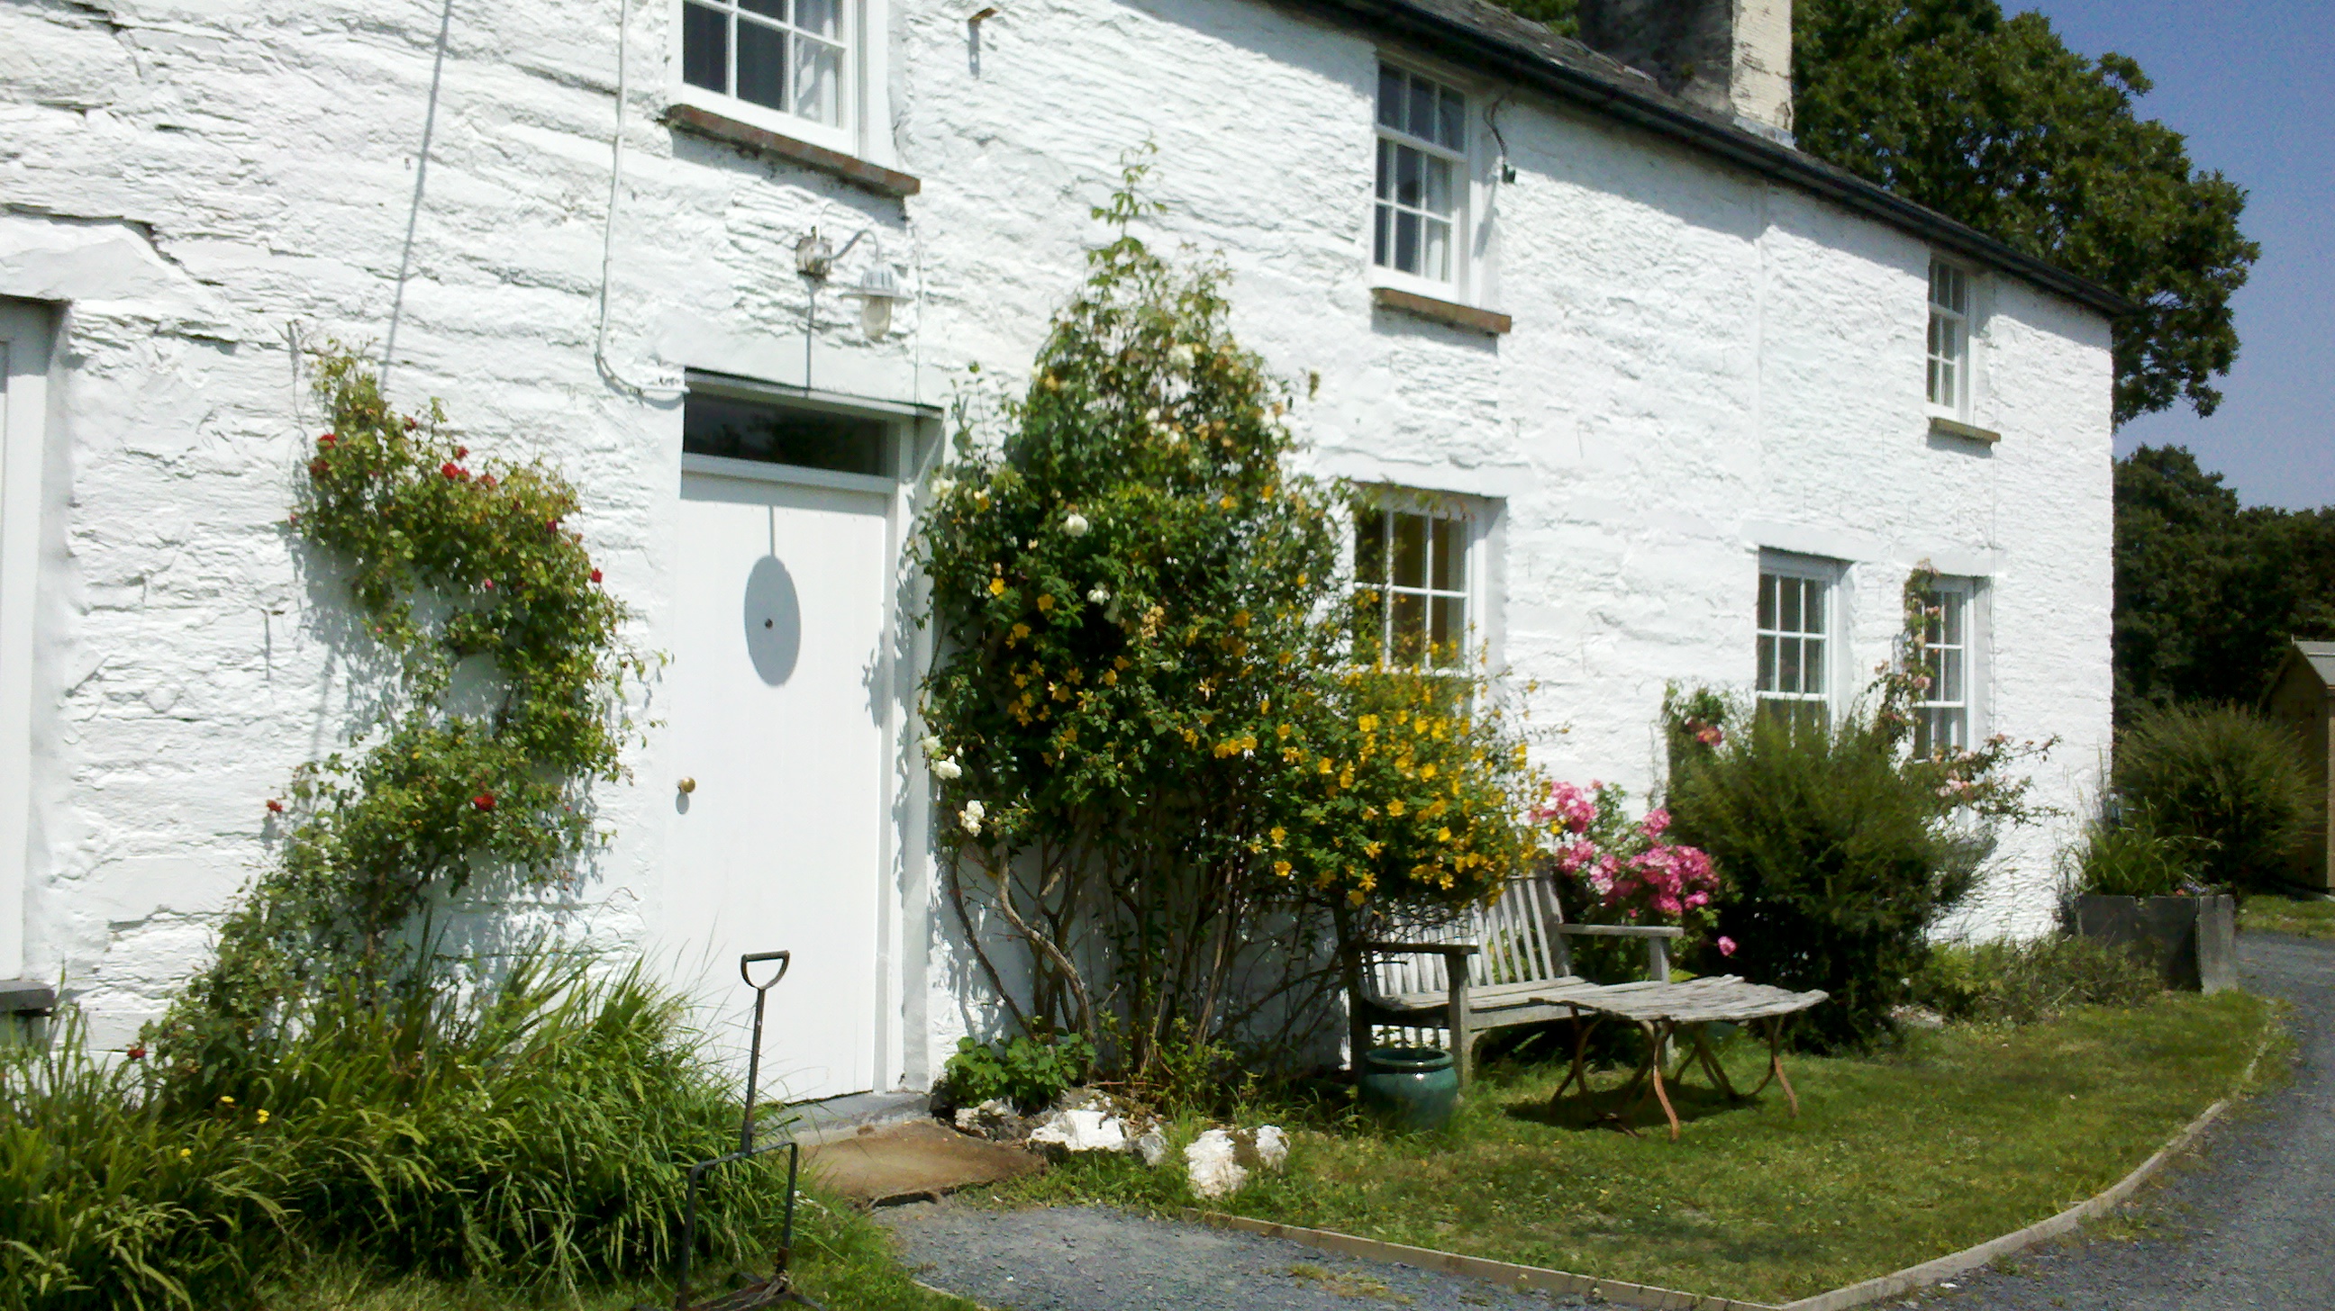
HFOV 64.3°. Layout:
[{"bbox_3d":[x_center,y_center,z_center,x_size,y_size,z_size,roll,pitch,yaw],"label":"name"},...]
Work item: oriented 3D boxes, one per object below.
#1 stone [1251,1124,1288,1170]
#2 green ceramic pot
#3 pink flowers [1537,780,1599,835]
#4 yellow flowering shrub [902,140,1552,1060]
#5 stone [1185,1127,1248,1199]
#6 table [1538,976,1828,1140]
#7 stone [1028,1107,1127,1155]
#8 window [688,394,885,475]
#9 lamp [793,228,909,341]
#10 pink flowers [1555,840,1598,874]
[{"bbox_3d":[0.327,1.573,5.971,0.120,0.130,0.110,1,-1,4],"label":"stone"},{"bbox_3d":[0.891,1.583,6.842,0.360,0.265,0.360,2,-1,0],"label":"green ceramic pot"},{"bbox_3d":[1.803,0.685,8.400,0.280,0.250,0.220,1,-2,12],"label":"pink flowers"},{"bbox_3d":[0.358,-0.061,6.863,2.750,3.300,0.950,3,-2,-42],"label":"yellow flowering shrub"},{"bbox_3d":[0.149,1.530,5.624,0.185,0.190,0.150,1,-1,2],"label":"stone"},{"bbox_3d":[2.066,1.567,7.304,1.180,0.440,0.600,3,-2,-42],"label":"table"},{"bbox_3d":[-0.293,1.537,6.068,0.310,0.135,0.190,2,-1,-2],"label":"stone"},{"bbox_3d":[-1.259,-0.728,6.163,0.780,0.200,0.060,3,-2,-42],"label":"window"},{"bbox_3d":[-1.019,-1.179,5.895,0.210,0.350,0.400,3,-2,-42],"label":"lamp"},{"bbox_3d":[1.728,0.852,7.850,0.170,0.150,0.160,3,-3,-40],"label":"pink flowers"}]

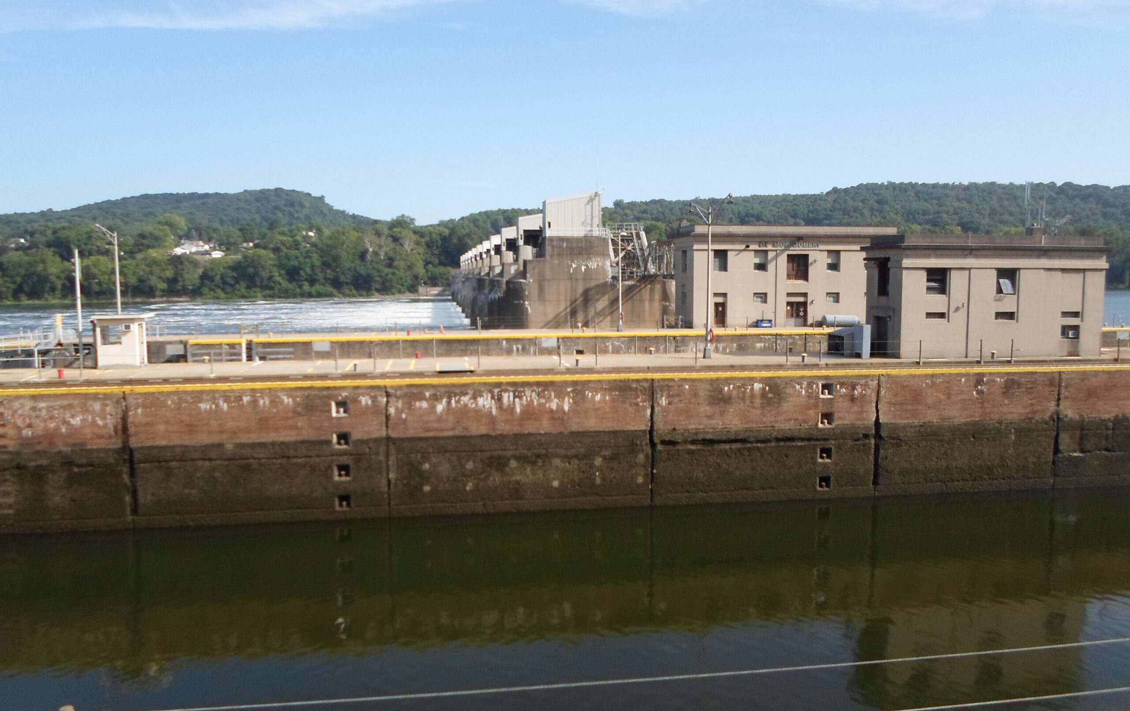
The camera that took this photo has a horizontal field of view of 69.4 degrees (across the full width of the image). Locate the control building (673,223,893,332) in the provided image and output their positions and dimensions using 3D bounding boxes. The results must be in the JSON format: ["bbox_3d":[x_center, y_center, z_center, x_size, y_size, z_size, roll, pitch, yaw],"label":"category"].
[{"bbox_3d":[23.095,-8.254,86.009,22.800,10.100,7.300,-1,6,-9],"label":"control building"}]

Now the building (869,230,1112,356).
[{"bbox_3d":[27.839,-4.004,54.525,14.600,7.850,5.100,-1,6,-9],"label":"building"}]

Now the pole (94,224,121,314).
[{"bbox_3d":[-37.752,-6.007,67.713,0.400,9.350,4.200,-1,6,-9],"label":"pole"}]

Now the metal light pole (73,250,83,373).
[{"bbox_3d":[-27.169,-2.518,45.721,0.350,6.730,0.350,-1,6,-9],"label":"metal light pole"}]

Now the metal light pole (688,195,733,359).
[{"bbox_3d":[9.108,-4.885,52.179,0.500,10.100,7.600,-1,6,-9],"label":"metal light pole"}]

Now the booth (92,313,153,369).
[{"bbox_3d":[-25.755,-0.828,47.669,2.600,2.980,2.400,-1,6,-9],"label":"booth"}]

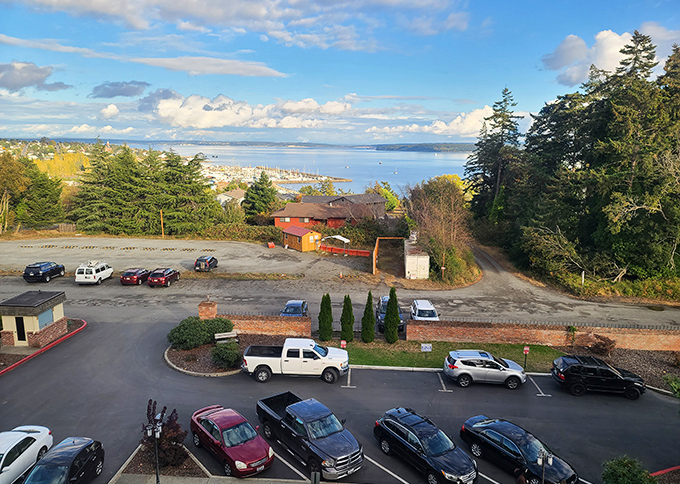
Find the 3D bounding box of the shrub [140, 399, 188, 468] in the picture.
[{"bbox_3d":[-7.440,8.060,20.750,1.950,2.550,1.950,0,11,0],"label":"shrub"}]

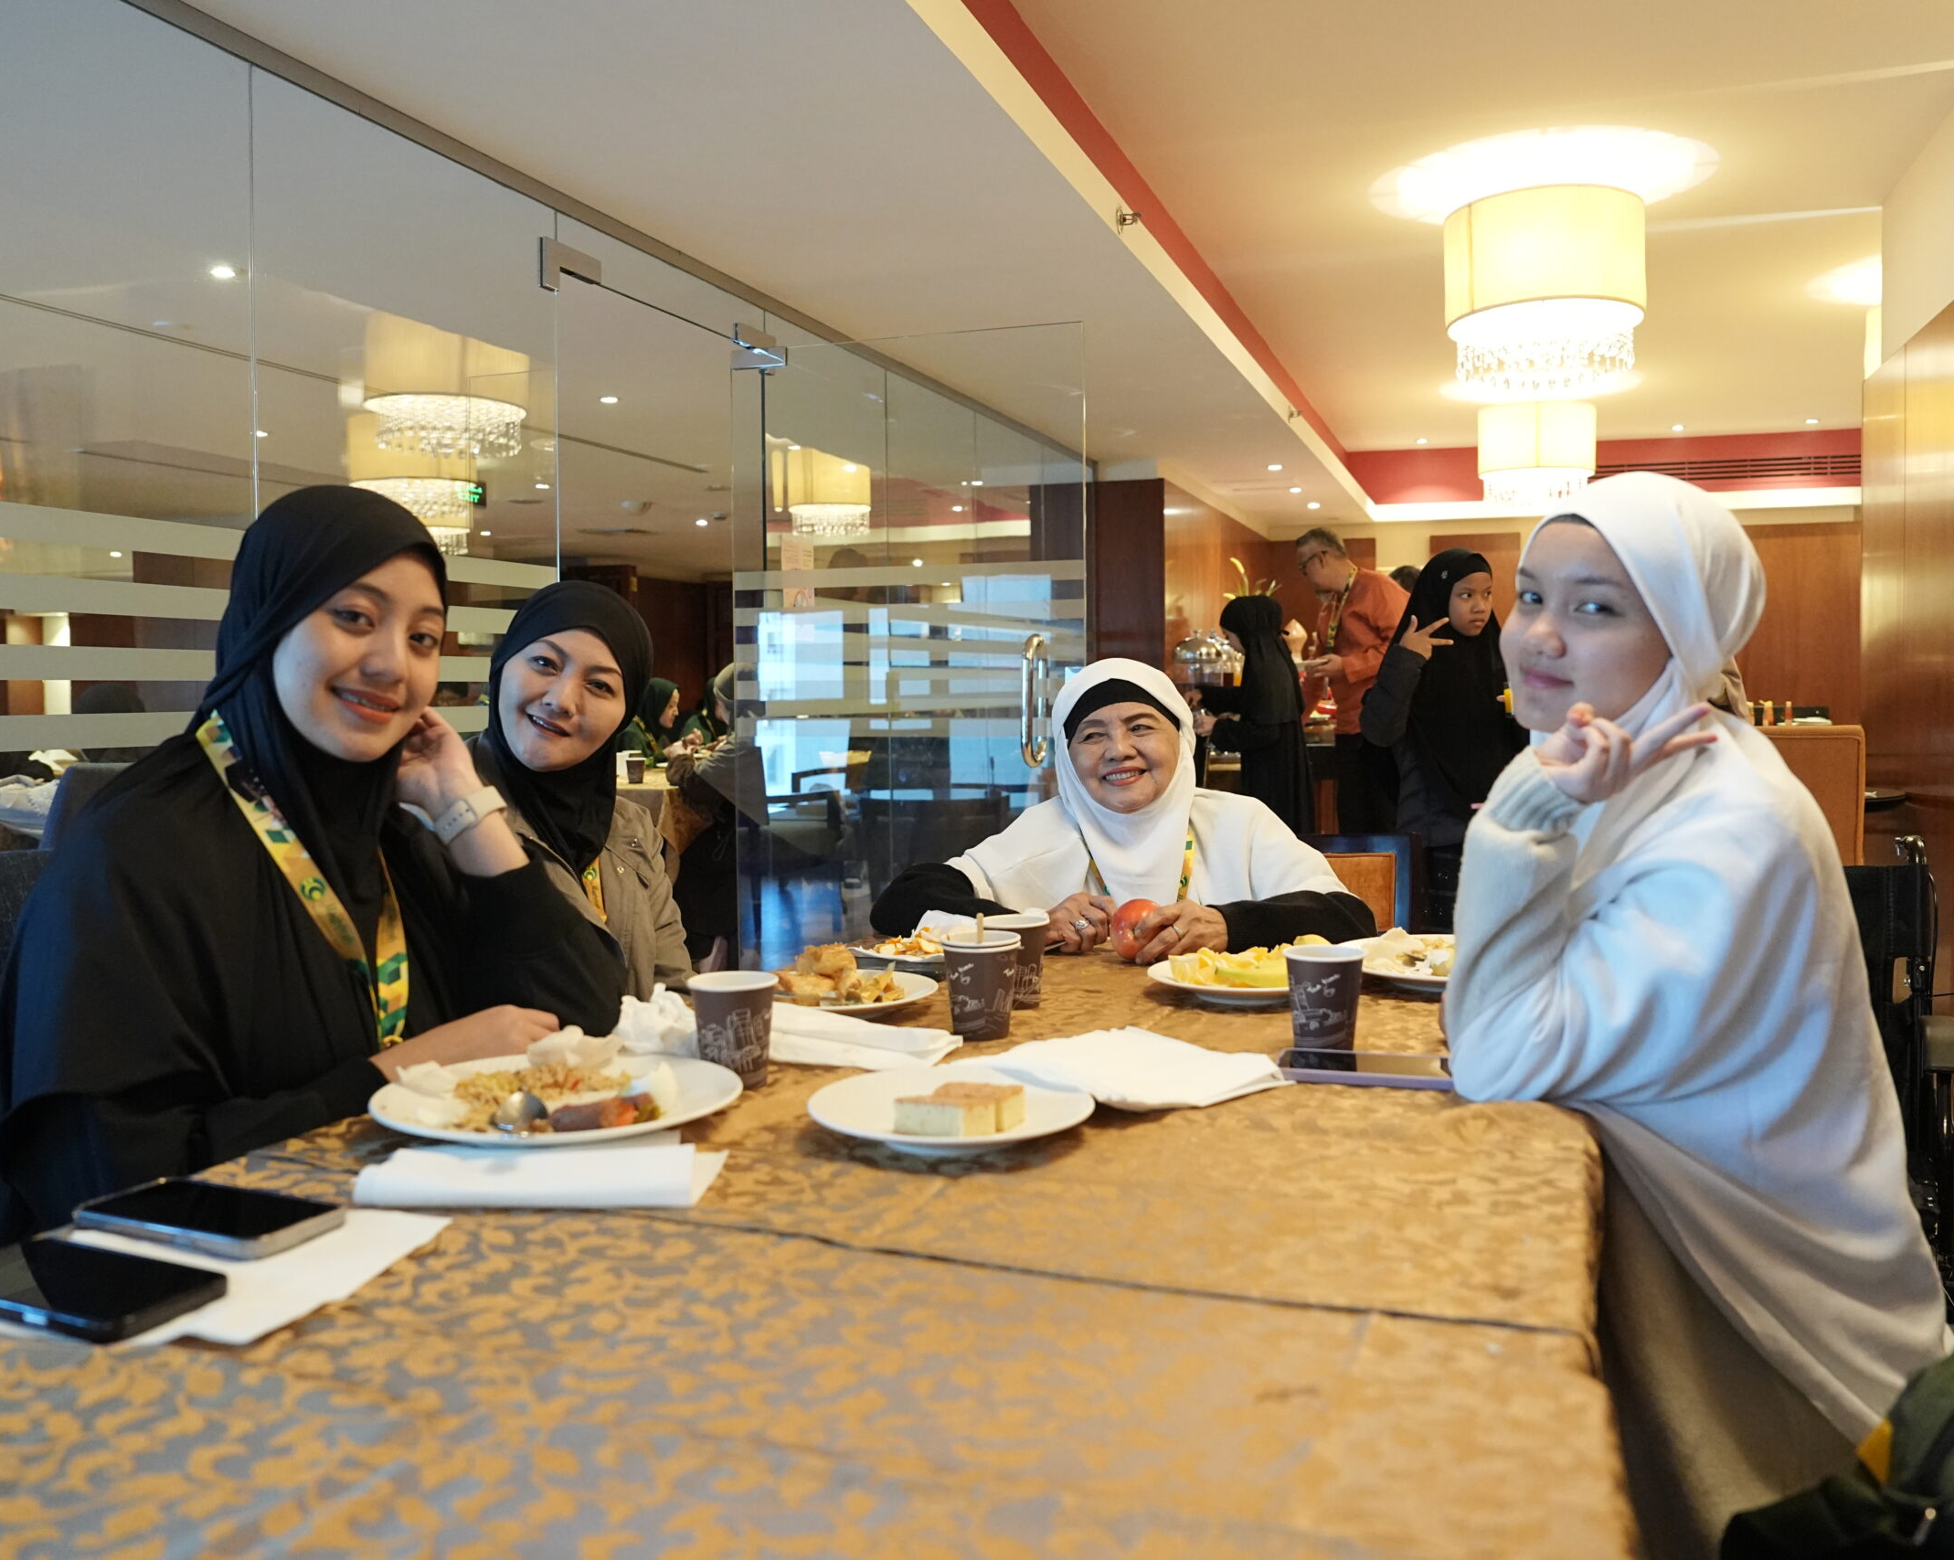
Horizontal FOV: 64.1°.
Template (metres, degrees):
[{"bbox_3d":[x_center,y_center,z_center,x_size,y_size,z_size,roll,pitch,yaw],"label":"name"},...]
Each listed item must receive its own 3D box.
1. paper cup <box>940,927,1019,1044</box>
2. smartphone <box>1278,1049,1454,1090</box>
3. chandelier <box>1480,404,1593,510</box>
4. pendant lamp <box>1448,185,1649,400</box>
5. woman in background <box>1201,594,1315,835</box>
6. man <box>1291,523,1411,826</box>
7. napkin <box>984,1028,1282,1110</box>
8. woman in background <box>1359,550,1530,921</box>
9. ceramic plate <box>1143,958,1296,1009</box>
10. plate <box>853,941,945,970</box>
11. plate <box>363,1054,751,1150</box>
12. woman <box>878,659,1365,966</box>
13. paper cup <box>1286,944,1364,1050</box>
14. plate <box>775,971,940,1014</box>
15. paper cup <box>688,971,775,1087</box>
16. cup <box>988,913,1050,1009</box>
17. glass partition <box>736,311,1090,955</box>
[{"bbox_3d":[0.005,0.204,1.520,0.079,0.093,0.079,-1,3,0],"label":"paper cup"},{"bbox_3d":[0.340,0.251,1.334,0.160,0.009,0.077,0,3,18],"label":"smartphone"},{"bbox_3d":[3.056,-1.750,8.500,0.620,0.501,0.620,0,3,19],"label":"chandelier"},{"bbox_3d":[1.793,-1.520,4.941,0.620,0.541,0.620,0,3,19],"label":"pendant lamp"},{"bbox_3d":[0.989,0.044,5.500,0.470,1.390,0.420,0,3,12],"label":"woman in background"},{"bbox_3d":[1.417,-0.108,5.800,0.460,1.650,0.500,-3,4,-30],"label":"man"},{"bbox_3d":[0.137,0.244,1.363,0.210,0.025,0.220,-3,4,-37],"label":"napkin"},{"bbox_3d":[1.307,0.076,4.400,0.480,1.450,0.360,-2,3,-12],"label":"woman in background"},{"bbox_3d":[0.297,0.223,1.719,0.220,0.025,0.220,-1,3,0],"label":"ceramic plate"},{"bbox_3d":[-0.049,0.210,1.859,0.205,0.026,0.205,-1,3,0],"label":"plate"},{"bbox_3d":[-0.320,0.253,1.204,0.280,0.028,0.280,-1,3,0],"label":"plate"},{"bbox_3d":[0.190,0.391,2.170,0.630,1.120,0.680,0,3,12],"label":"woman"},{"bbox_3d":[0.324,0.204,1.450,0.079,0.091,0.079,0,3,19],"label":"paper cup"},{"bbox_3d":[-0.156,0.232,1.646,0.220,0.025,0.220,-1,3,0],"label":"plate"},{"bbox_3d":[-0.208,0.213,1.335,0.072,0.086,0.072,-1,3,0],"label":"paper cup"},{"bbox_3d":[0.041,0.192,1.629,0.072,0.086,0.072,-1,3,0],"label":"cup"},{"bbox_3d":[-0.192,-0.174,4.200,1.016,2.033,0.020,0,3,19],"label":"glass partition"}]

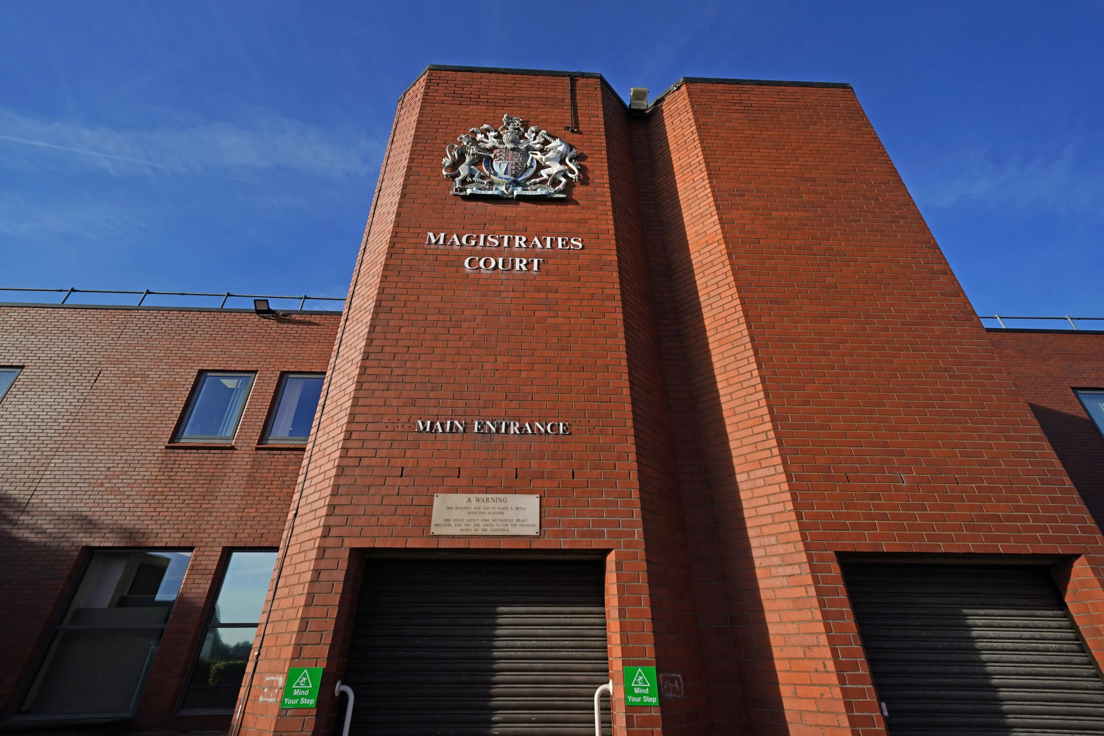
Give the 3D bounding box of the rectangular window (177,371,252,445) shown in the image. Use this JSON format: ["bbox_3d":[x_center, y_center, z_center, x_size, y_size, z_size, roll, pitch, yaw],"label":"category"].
[{"bbox_3d":[-6.835,0.793,10.067,1.150,1.600,0.100,1,-31,-2],"label":"rectangular window"}]

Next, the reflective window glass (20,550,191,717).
[{"bbox_3d":[-7.132,4.221,7.985,1.760,2.400,0.100,1,-31,-2],"label":"reflective window glass"}]

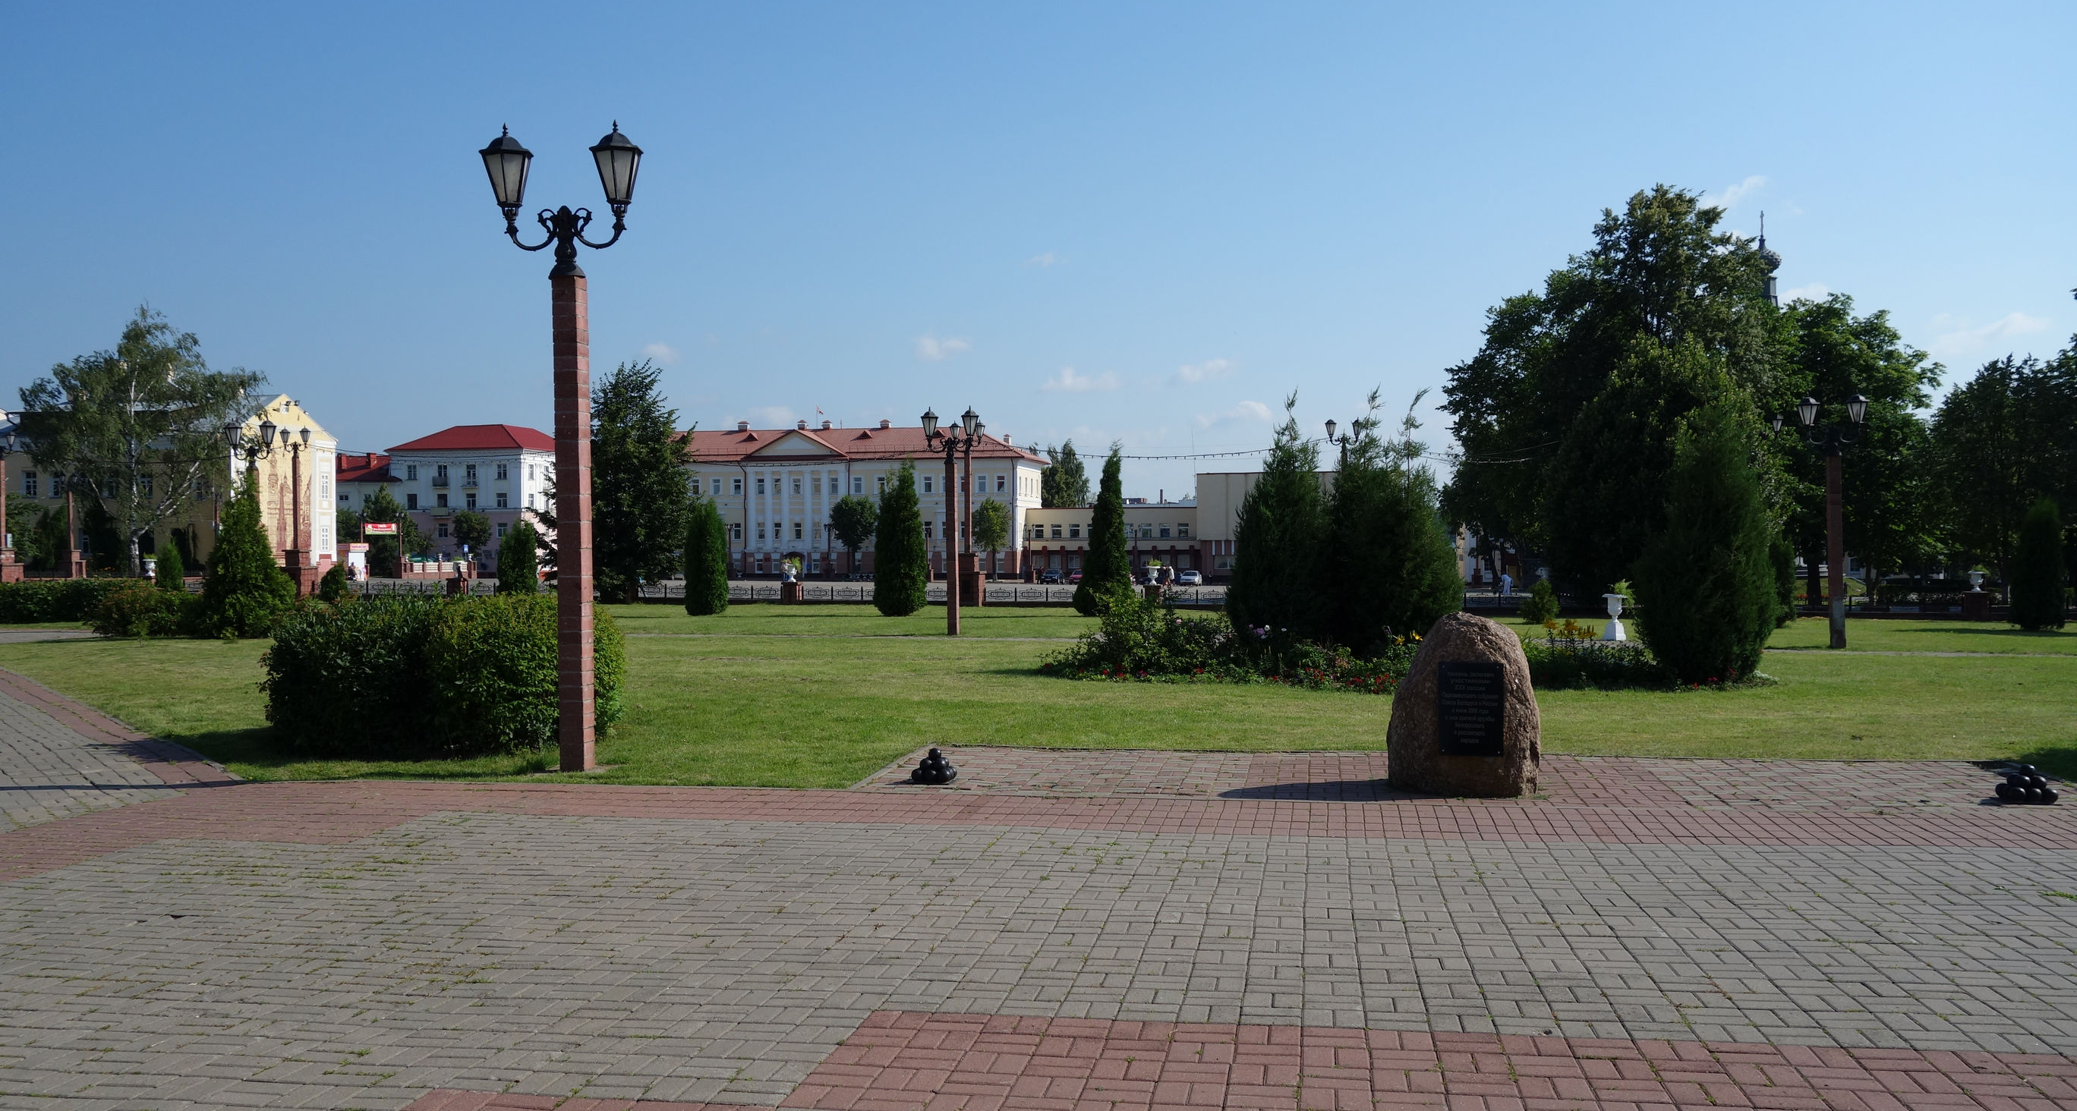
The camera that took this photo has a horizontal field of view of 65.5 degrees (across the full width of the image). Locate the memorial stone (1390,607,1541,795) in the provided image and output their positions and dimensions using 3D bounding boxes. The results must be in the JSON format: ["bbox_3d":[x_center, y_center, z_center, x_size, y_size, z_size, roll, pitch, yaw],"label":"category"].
[{"bbox_3d":[2.860,0.970,10.780,0.980,1.180,0.750,0,0,19],"label":"memorial stone"}]

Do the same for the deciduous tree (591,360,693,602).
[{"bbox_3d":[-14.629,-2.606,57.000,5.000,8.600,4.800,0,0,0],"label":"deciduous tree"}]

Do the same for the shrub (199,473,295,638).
[{"bbox_3d":[-15.638,-0.032,31.900,1.900,3.250,1.900,0,0,0],"label":"shrub"}]

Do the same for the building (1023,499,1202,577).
[{"bbox_3d":[8.700,-1.100,175.000,18.500,7.900,12.000,0,0,11],"label":"building"}]

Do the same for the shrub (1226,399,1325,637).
[{"bbox_3d":[3.968,-0.481,26.600,1.800,4.200,1.800,0,0,0],"label":"shrub"}]

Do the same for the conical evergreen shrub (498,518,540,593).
[{"bbox_3d":[-14.649,0.274,45.500,1.150,2.700,1.150,0,0,0],"label":"conical evergreen shrub"}]

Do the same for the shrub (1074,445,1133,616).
[{"bbox_3d":[1.871,-0.717,46.000,1.700,4.850,1.700,0,0,0],"label":"shrub"}]

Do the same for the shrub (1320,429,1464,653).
[{"bbox_3d":[5.593,-0.232,25.600,2.200,3.800,2.200,0,0,0],"label":"shrub"}]

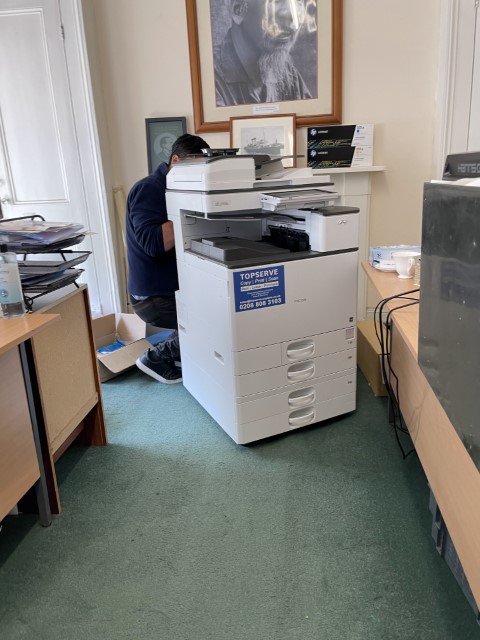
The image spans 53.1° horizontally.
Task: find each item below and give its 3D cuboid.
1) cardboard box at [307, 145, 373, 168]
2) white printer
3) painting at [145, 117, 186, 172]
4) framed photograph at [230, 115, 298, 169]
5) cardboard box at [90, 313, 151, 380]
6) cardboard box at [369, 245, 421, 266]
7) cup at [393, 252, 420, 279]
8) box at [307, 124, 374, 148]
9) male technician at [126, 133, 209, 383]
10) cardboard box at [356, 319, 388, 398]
[{"bbox_3d":[0.618,-1.011,2.997,0.395,0.118,0.130,-2,16,5],"label":"cardboard box"},{"bbox_3d":[0.089,-0.143,2.230,0.595,1.160,0.700,-10,17,-23],"label":"white printer"},{"bbox_3d":[-0.477,-1.130,3.139,0.270,0.367,0.020,-2,6,5],"label":"painting"},{"bbox_3d":[0.154,-1.136,3.092,0.419,0.337,0.020,-2,6,5],"label":"framed photograph"},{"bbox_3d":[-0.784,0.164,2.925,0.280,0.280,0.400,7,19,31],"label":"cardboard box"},{"bbox_3d":[0.620,-0.261,1.861,0.215,0.085,0.110,-1,16,9],"label":"cardboard box"},{"bbox_3d":[0.555,-0.179,1.607,0.096,0.074,0.096,-3,16,1],"label":"cup"},{"bbox_3d":[0.618,-1.136,2.997,0.395,0.118,0.130,-2,16,5],"label":"box"},{"bbox_3d":[-0.341,-0.369,2.783,0.620,1.336,0.500,0,16,10],"label":"male technician"},{"bbox_3d":[0.822,0.198,2.601,0.290,0.225,0.500,-3,16,2],"label":"cardboard box"}]

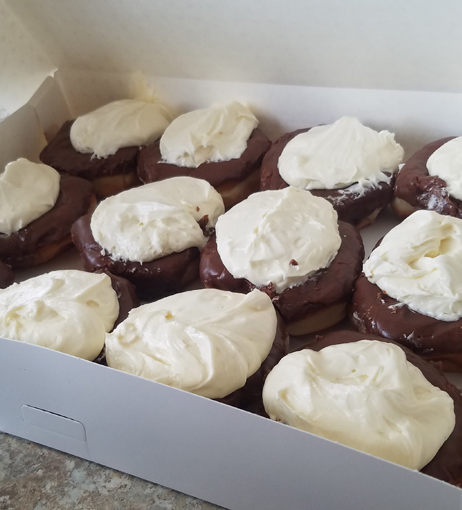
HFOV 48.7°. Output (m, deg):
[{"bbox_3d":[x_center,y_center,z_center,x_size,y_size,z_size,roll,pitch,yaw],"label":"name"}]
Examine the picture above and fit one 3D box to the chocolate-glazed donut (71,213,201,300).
[{"bbox_3d":[-0.061,-0.008,0.331,0.085,0.036,0.085,10,44,19],"label":"chocolate-glazed donut"}]

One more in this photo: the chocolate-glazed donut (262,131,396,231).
[{"bbox_3d":[0.068,-0.057,0.366,0.095,0.036,0.095,10,44,19],"label":"chocolate-glazed donut"}]

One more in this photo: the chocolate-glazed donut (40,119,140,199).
[{"bbox_3d":[-0.112,-0.082,0.422,0.091,0.036,0.091,10,44,19],"label":"chocolate-glazed donut"}]

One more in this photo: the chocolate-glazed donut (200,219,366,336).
[{"bbox_3d":[0.029,0.005,0.301,0.095,0.036,0.095,10,44,19],"label":"chocolate-glazed donut"}]

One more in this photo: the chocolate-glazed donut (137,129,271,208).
[{"bbox_3d":[-0.021,-0.071,0.396,0.100,0.036,0.100,10,44,19],"label":"chocolate-glazed donut"}]

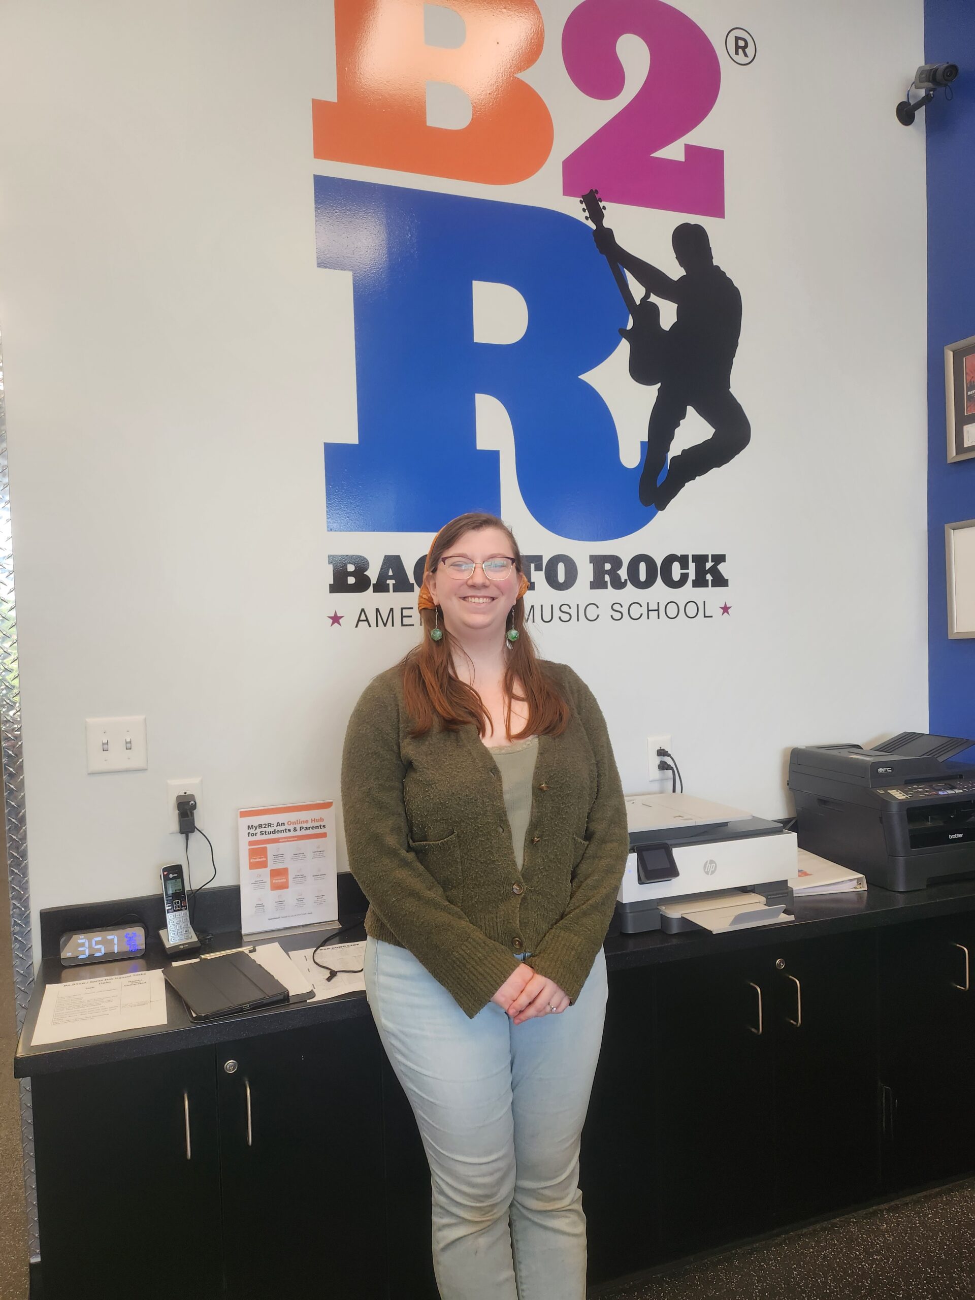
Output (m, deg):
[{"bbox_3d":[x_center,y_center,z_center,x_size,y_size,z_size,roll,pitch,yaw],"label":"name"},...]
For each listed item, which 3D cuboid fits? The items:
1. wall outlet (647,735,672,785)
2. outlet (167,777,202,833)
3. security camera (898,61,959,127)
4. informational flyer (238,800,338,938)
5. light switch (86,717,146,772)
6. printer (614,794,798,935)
[{"bbox_3d":[0.464,0.291,2.411,0.071,0.117,0.010,-2,2,-19],"label":"wall outlet"},{"bbox_3d":[-0.673,0.348,2.011,0.072,0.118,0.010,-2,2,-19],"label":"outlet"},{"bbox_3d":[1.249,-1.591,2.559,0.078,0.148,0.148,-2,12,-19],"label":"security camera"},{"bbox_3d":[-0.449,0.490,2.047,0.215,0.278,0.020,-1,-4,-23],"label":"informational flyer"},{"bbox_3d":[-0.804,0.206,1.958,0.118,0.118,0.015,-2,2,-19],"label":"light switch"},{"bbox_3d":[0.483,0.495,2.127,0.460,0.226,0.460,-2,2,-19],"label":"printer"}]

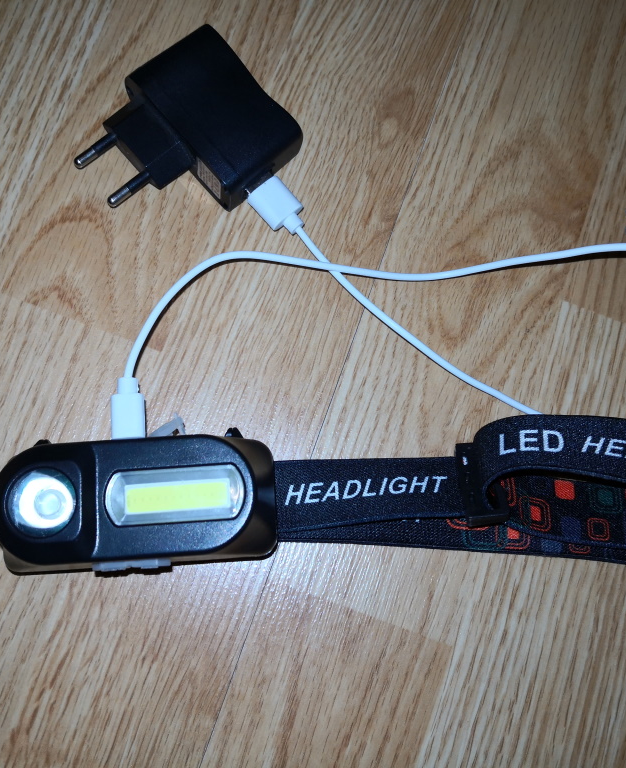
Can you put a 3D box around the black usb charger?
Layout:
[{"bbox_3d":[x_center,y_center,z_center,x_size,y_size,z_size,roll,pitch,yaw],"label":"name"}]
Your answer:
[{"bbox_3d":[-0.047,-0.086,0.286,0.068,0.022,0.056,-40,85,-10],"label":"black usb charger"}]

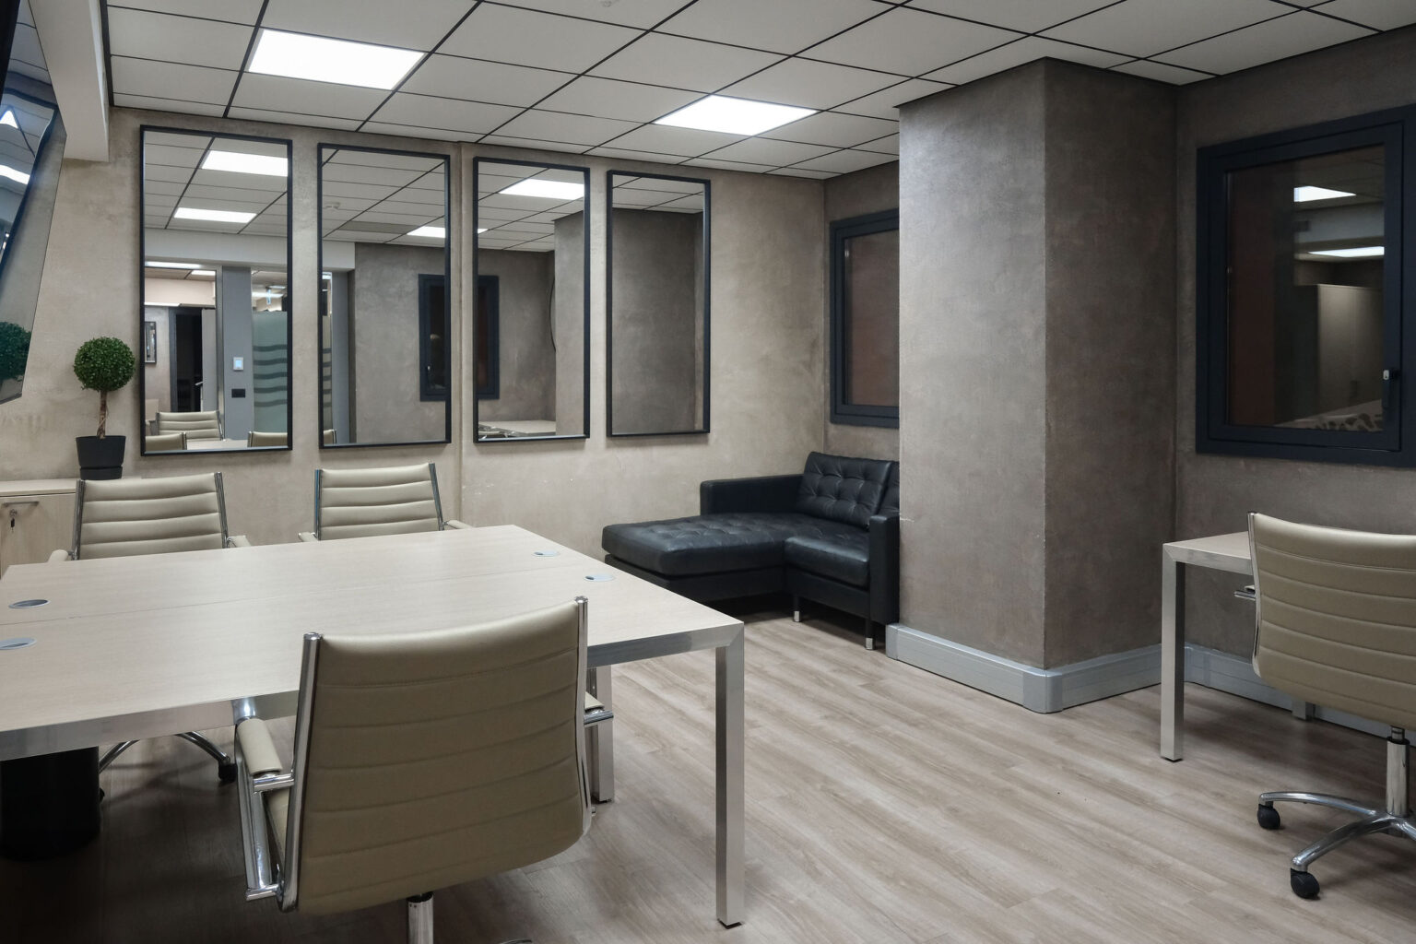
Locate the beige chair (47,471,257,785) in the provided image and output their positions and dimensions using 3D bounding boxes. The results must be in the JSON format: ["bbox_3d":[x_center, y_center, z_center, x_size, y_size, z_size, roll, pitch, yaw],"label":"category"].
[{"bbox_3d":[-1.775,0.500,3.070,0.600,0.940,0.610,-3,6,-31],"label":"beige chair"}]

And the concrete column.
[{"bbox_3d":[1.438,-0.415,4.182,0.800,2.390,0.830,-4,6,-30],"label":"concrete column"}]

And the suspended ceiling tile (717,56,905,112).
[{"bbox_3d":[0.430,-1.631,3.972,0.595,0.020,0.595,-5,9,-29],"label":"suspended ceiling tile"}]

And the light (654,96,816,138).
[{"bbox_3d":[0.130,-1.733,4.571,0.610,0.030,0.610,-5,8,-30],"label":"light"}]

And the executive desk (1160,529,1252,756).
[{"bbox_3d":[2.299,0.648,2.631,0.820,0.735,1.630,-4,7,-30],"label":"executive desk"}]

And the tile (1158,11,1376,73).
[{"bbox_3d":[2.031,-1.584,3.495,0.465,0.020,0.600,-5,8,-30],"label":"tile"}]

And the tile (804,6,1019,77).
[{"bbox_3d":[0.731,-1.564,3.446,0.600,0.020,0.600,-5,8,-30],"label":"tile"}]

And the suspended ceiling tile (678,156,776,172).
[{"bbox_3d":[0.147,-1.841,5.654,0.600,0.020,0.189,-5,8,-30],"label":"suspended ceiling tile"}]

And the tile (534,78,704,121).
[{"bbox_3d":[-0.392,-1.655,4.200,0.595,0.020,0.595,-5,9,-29],"label":"tile"}]

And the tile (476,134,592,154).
[{"bbox_3d":[-0.901,-1.766,5.081,0.595,0.020,0.220,-5,9,-29],"label":"tile"}]

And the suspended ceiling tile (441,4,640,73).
[{"bbox_3d":[-0.604,-1.540,3.365,0.600,0.020,0.600,-5,8,-30],"label":"suspended ceiling tile"}]

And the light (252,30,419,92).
[{"bbox_3d":[-1.434,-1.571,3.610,0.595,0.020,0.595,-5,9,-29],"label":"light"}]

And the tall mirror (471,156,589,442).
[{"bbox_3d":[-0.958,-0.944,5.228,0.670,1.520,0.040,-4,7,-30],"label":"tall mirror"}]

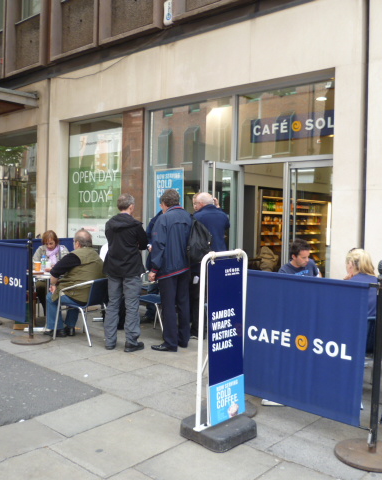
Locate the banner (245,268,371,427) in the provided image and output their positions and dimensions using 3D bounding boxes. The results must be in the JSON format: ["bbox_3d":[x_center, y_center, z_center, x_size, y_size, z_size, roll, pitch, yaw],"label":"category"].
[{"bbox_3d":[0.736,0.727,3.676,1.043,0.937,0.040,4,3,43],"label":"banner"}]

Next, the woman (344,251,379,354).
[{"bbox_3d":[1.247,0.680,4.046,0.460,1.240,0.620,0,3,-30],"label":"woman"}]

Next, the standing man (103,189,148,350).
[{"bbox_3d":[-0.719,0.336,5.761,0.500,1.730,0.370,2,3,22],"label":"standing man"}]

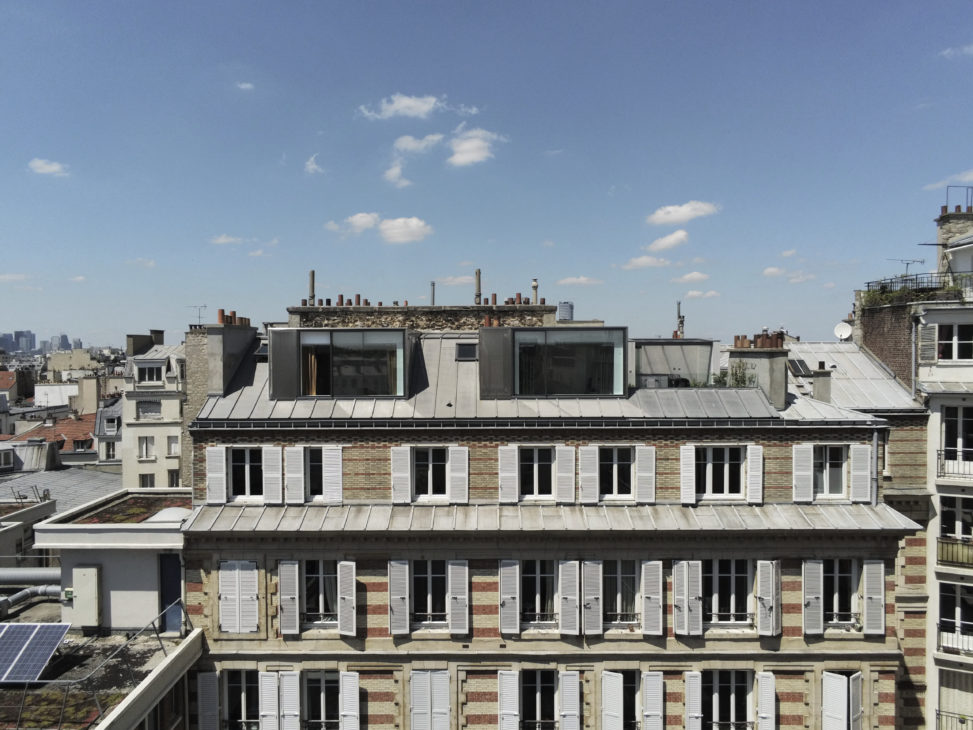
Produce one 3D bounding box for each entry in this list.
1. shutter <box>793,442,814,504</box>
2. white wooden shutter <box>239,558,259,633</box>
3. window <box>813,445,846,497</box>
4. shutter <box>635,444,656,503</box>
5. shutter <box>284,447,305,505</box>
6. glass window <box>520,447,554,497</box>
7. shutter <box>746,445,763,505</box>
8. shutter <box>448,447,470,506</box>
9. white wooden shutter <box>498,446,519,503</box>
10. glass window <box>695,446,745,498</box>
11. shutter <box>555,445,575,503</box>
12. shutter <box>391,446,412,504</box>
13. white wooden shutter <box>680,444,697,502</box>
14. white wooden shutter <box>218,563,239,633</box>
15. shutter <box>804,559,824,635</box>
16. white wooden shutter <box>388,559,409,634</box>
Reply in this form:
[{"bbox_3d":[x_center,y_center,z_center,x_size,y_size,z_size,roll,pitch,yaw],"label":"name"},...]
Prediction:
[{"bbox_3d":[9.599,3.286,19.580,0.600,1.710,0.050,0,1,0],"label":"shutter"},{"bbox_3d":[-7.010,6.862,19.100,0.585,2.110,0.050,0,1,0],"label":"white wooden shutter"},{"bbox_3d":[10.021,3.121,18.995,1.147,1.549,0.100,0,1,0],"label":"window"},{"bbox_3d":[4.638,3.189,18.830,0.567,1.637,0.050,0,1,0],"label":"shutter"},{"bbox_3d":[-5.755,3.316,19.406,0.574,1.686,0.050,0,1,0],"label":"shutter"},{"bbox_3d":[1.514,3.153,19.100,1.049,1.492,0.120,0,1,0],"label":"glass window"},{"bbox_3d":[8.146,3.316,19.580,0.475,1.710,0.050,0,1,0],"label":"shutter"},{"bbox_3d":[-0.828,3.303,19.371,0.578,1.680,0.050,0,1,0],"label":"shutter"},{"bbox_3d":[0.656,3.194,18.862,0.583,1.640,0.050,0,1,0],"label":"white wooden shutter"},{"bbox_3d":[6.847,3.140,19.021,1.540,1.521,0.100,0,1,0],"label":"glass window"},{"bbox_3d":[2.365,3.280,19.348,0.583,1.687,0.050,0,1,0],"label":"shutter"},{"bbox_3d":[-2.548,3.303,19.383,0.600,1.678,0.050,0,1,0],"label":"shutter"},{"bbox_3d":[5.848,3.179,18.730,0.439,1.672,0.060,0,1,0],"label":"white wooden shutter"},{"bbox_3d":[-7.603,6.862,19.100,0.585,2.110,0.050,0,1,0],"label":"white wooden shutter"},{"bbox_3d":[9.248,6.573,18.279,0.577,2.110,0.050,0,1,-8],"label":"shutter"},{"bbox_3d":[-2.541,6.765,18.807,0.603,2.161,0.050,0,1,-4],"label":"white wooden shutter"}]

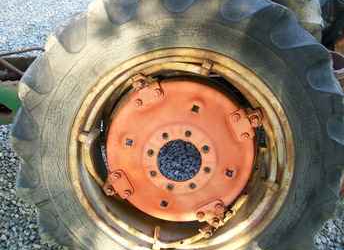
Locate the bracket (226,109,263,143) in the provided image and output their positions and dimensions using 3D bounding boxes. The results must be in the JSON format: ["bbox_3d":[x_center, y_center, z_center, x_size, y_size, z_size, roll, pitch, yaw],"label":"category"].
[{"bbox_3d":[0.264,-0.008,1.238,0.112,0.113,0.042,-27,11,9],"label":"bracket"}]

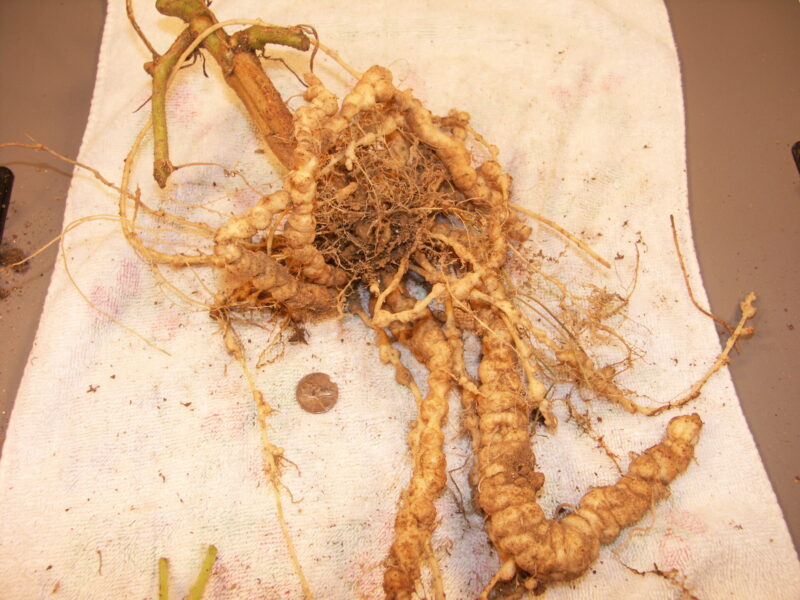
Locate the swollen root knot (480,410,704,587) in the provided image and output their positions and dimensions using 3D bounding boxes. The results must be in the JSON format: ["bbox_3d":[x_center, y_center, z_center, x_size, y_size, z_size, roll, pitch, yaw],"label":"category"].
[{"bbox_3d":[0.082,0.080,0.291,0.095,0.030,0.069,0,67,0],"label":"swollen root knot"}]

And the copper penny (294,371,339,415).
[{"bbox_3d":[-0.037,0.042,0.324,0.019,0.002,0.019,0,67,0],"label":"copper penny"}]

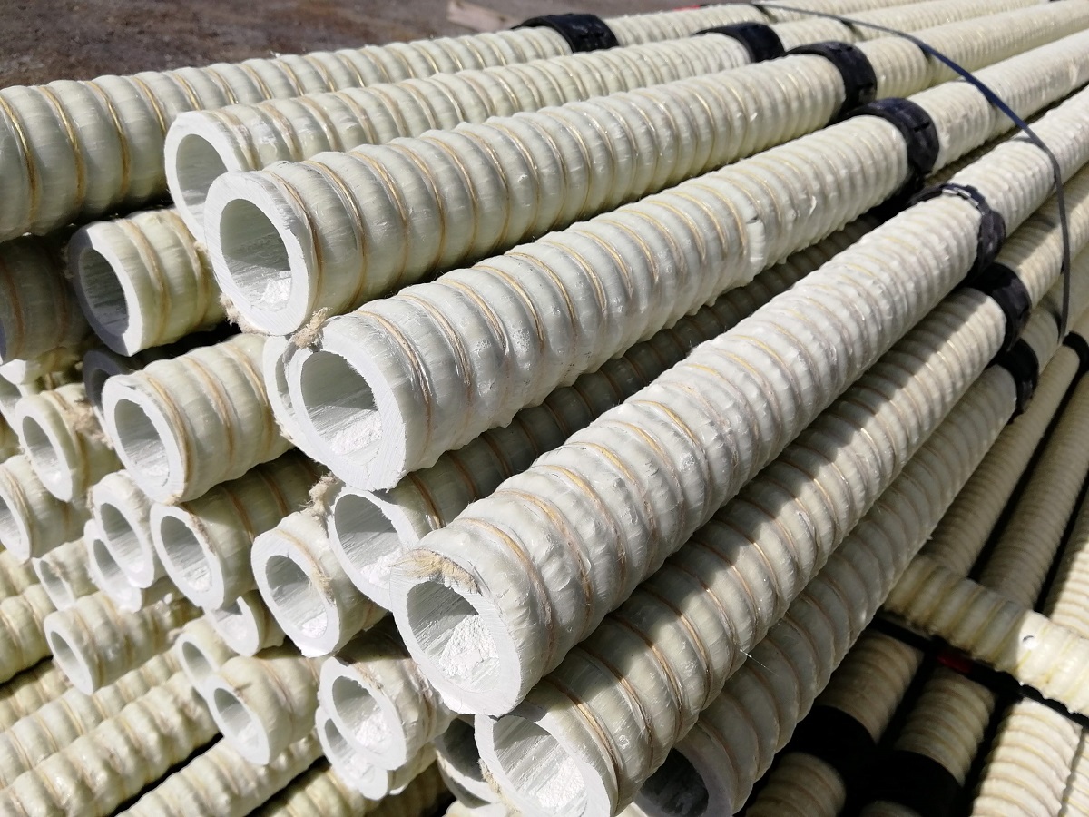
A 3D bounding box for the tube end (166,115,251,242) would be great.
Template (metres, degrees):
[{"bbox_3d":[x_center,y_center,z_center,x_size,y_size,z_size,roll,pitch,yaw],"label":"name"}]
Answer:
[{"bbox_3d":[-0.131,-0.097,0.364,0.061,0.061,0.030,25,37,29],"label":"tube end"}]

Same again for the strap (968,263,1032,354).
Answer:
[{"bbox_3d":[0.327,-0.070,0.652,0.070,0.070,0.058,26,37,31],"label":"strap"}]

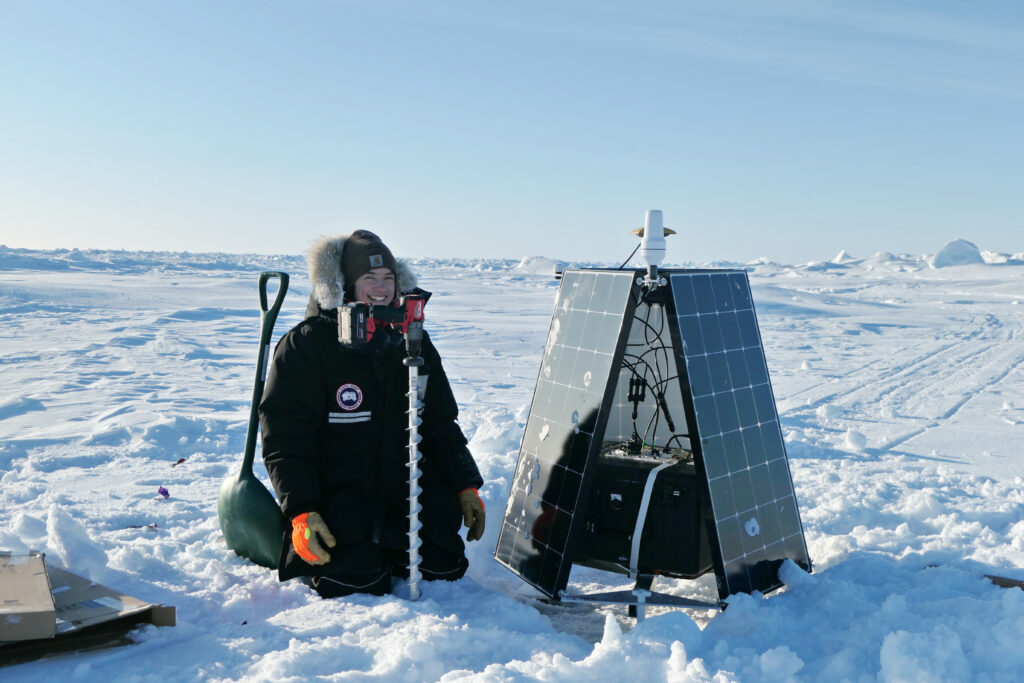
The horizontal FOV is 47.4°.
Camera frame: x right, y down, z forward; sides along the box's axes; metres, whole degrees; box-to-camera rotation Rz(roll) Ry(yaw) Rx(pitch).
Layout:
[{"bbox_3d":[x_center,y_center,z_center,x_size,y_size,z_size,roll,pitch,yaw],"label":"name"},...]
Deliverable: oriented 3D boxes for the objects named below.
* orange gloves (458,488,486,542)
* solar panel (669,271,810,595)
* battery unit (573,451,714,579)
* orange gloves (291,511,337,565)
[{"bbox_3d":[-0.131,0.576,3.880,0.085,0.185,0.105,-2,5,-32],"label":"orange gloves"},{"bbox_3d":[0.721,0.284,3.748,0.032,1.040,0.535,-14,-5,39],"label":"solar panel"},{"bbox_3d":[0.473,0.554,3.965,0.480,0.345,0.390,3,5,31],"label":"battery unit"},{"bbox_3d":[-0.616,0.608,3.620,0.120,0.175,0.120,-2,5,-32],"label":"orange gloves"}]

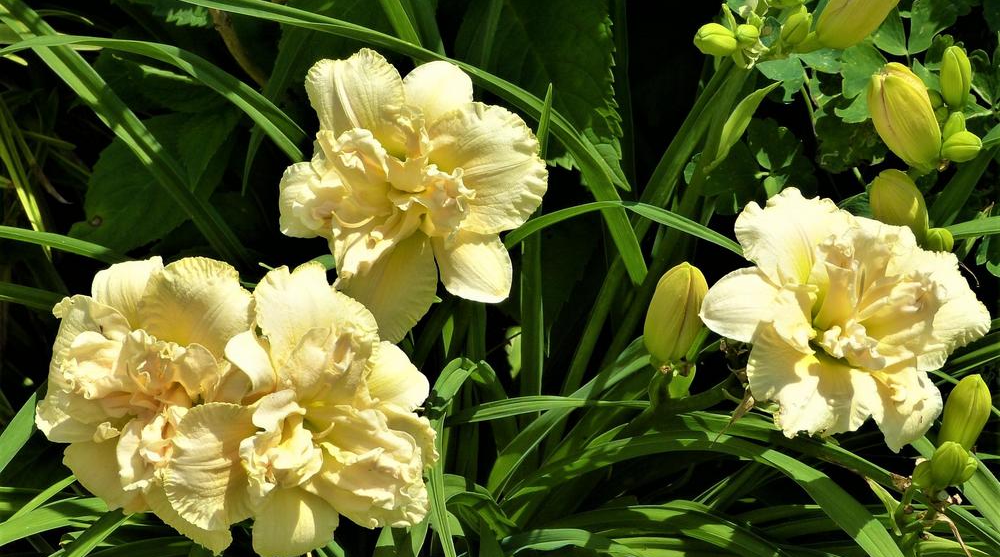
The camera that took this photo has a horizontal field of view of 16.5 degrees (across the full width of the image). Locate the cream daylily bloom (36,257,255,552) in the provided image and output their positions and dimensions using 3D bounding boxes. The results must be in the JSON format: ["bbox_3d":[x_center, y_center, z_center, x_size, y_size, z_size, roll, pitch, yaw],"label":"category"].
[{"bbox_3d":[-0.169,0.061,1.660,0.120,0.080,0.136,12,77,18],"label":"cream daylily bloom"}]

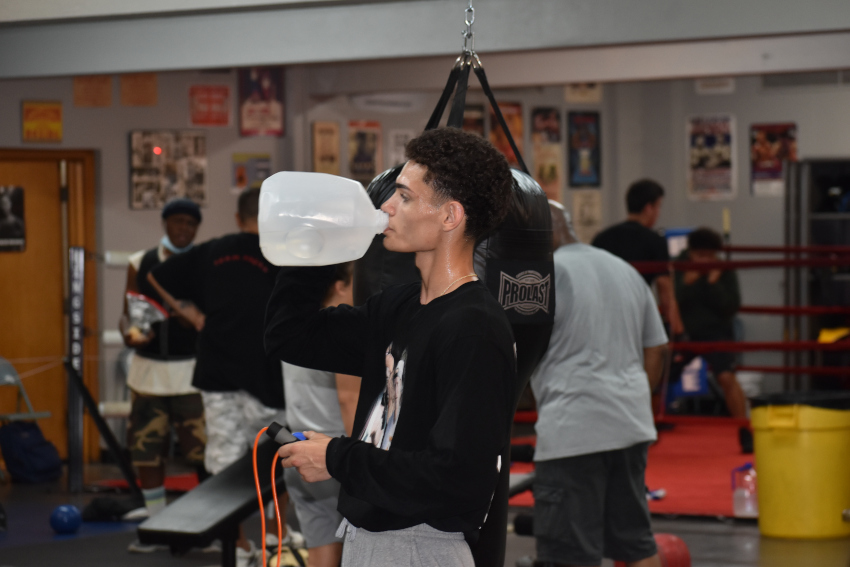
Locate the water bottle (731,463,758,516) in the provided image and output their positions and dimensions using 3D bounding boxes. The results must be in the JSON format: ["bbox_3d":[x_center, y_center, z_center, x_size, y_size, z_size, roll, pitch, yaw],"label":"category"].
[{"bbox_3d":[1.726,1.111,18.000,0.155,0.290,0.150,0,1,0],"label":"water bottle"}]

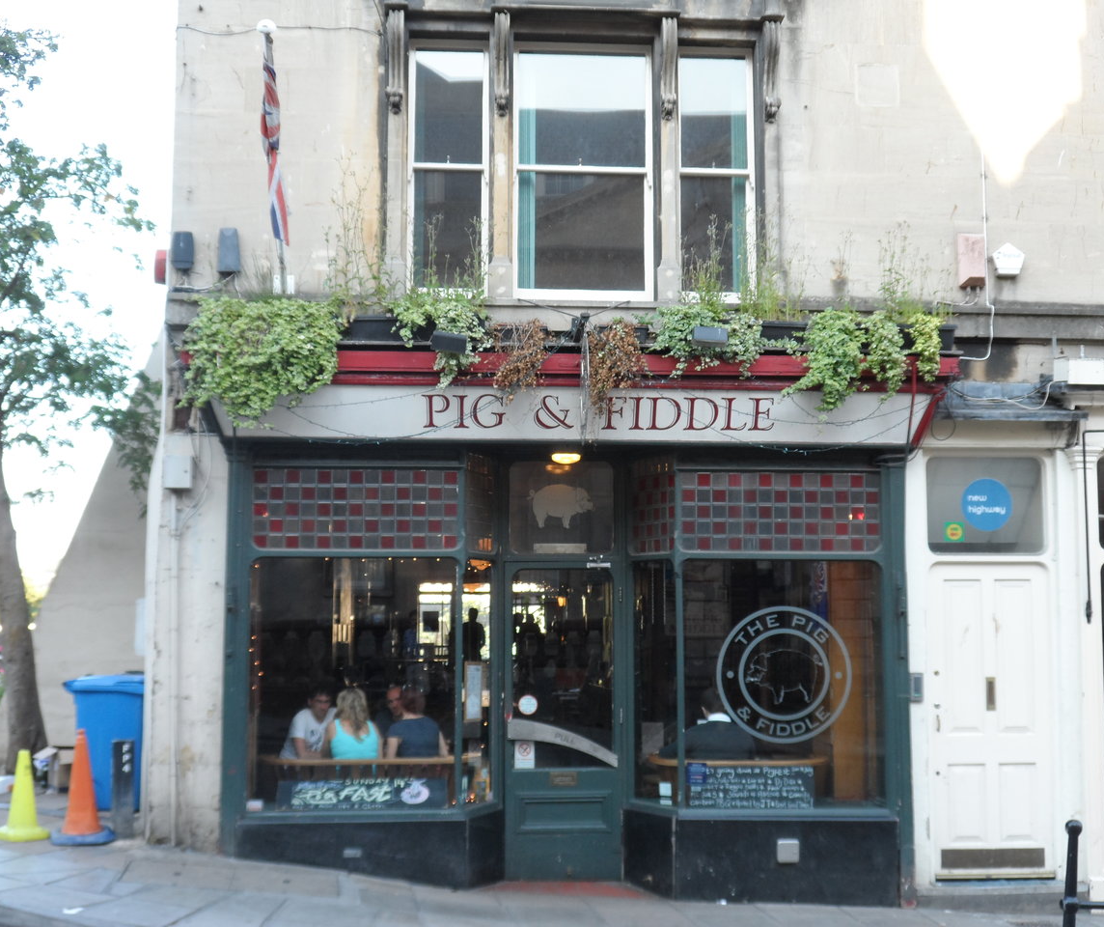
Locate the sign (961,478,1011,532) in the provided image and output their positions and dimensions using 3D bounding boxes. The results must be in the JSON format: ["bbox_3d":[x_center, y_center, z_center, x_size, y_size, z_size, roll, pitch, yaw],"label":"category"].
[{"bbox_3d":[2.972,0.280,10.732,0.350,0.355,0.020,0,-7,-4],"label":"sign"}]

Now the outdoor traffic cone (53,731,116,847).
[{"bbox_3d":[-3.045,2.100,10.183,0.385,0.700,0.385,2,-7,-16],"label":"outdoor traffic cone"}]

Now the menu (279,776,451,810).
[{"bbox_3d":[-1.239,2.146,10.210,1.100,0.220,0.030,0,-7,-4],"label":"menu"}]

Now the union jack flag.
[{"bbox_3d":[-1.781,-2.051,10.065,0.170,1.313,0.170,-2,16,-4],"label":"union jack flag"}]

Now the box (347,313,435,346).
[{"bbox_3d":[-1.052,-0.873,10.216,0.620,0.200,0.200,0,-7,-4],"label":"box"}]

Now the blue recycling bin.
[{"bbox_3d":[-3.514,2.235,12.606,0.700,1.050,0.570,0,-7,-4],"label":"blue recycling bin"}]

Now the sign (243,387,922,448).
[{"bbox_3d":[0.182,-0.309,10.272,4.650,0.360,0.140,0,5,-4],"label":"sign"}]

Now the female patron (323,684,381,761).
[{"bbox_3d":[-1.425,2.223,11.247,0.460,1.240,0.680,0,-7,-4],"label":"female patron"}]

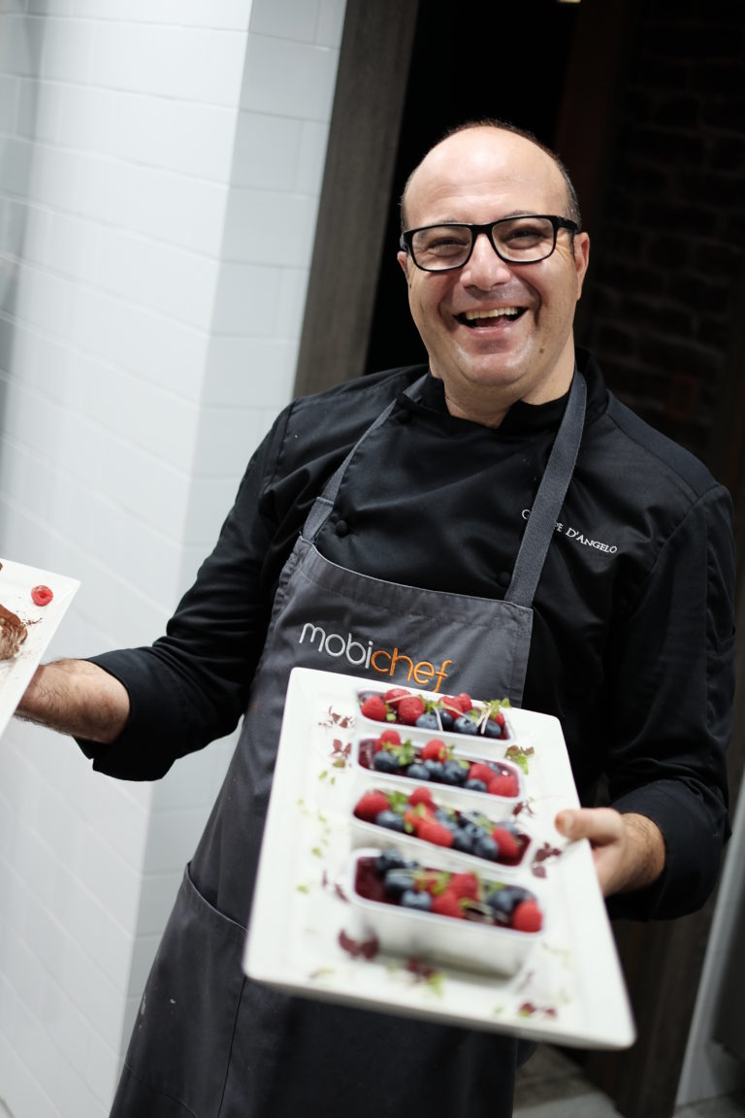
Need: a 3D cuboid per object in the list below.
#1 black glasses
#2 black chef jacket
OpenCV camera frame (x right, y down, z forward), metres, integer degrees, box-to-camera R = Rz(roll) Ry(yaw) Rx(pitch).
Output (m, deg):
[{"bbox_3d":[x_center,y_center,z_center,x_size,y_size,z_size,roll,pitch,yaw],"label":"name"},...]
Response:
[{"bbox_3d":[0.108,-0.286,1.509,0.143,0.046,0.145,-6,8,9],"label":"black glasses"},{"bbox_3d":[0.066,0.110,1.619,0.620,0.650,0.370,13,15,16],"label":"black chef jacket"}]

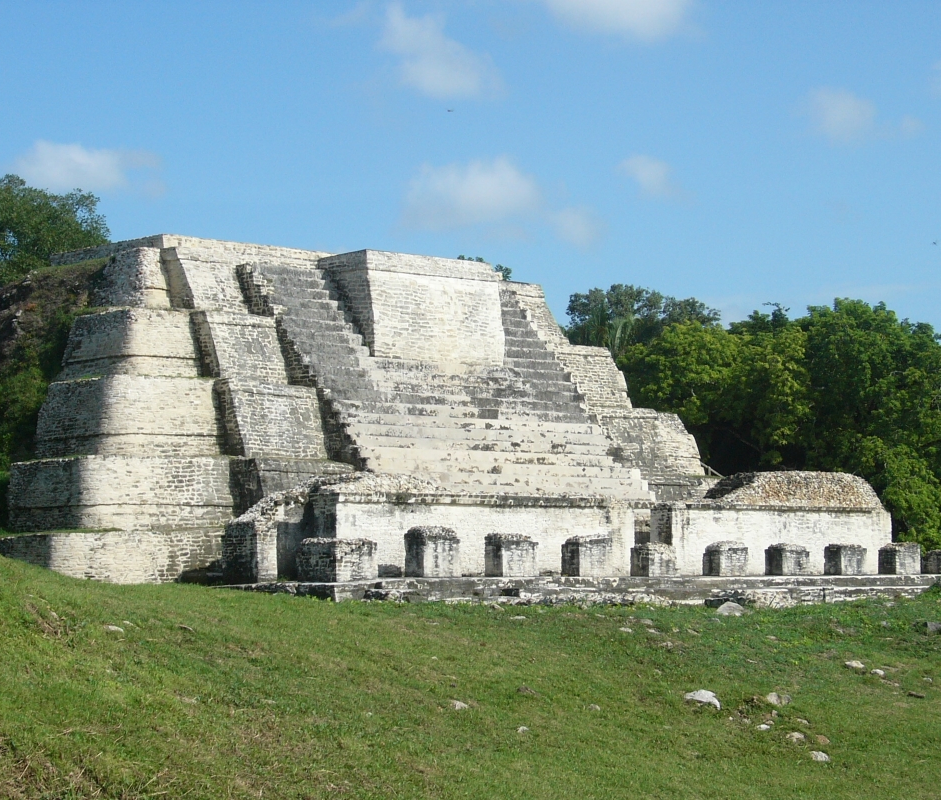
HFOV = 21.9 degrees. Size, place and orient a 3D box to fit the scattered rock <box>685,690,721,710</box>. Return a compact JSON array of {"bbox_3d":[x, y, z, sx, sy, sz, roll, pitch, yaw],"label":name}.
[{"bbox_3d":[2.656,3.456,28.000,0.420,0.210,0.310,0,-4,0],"label":"scattered rock"}]

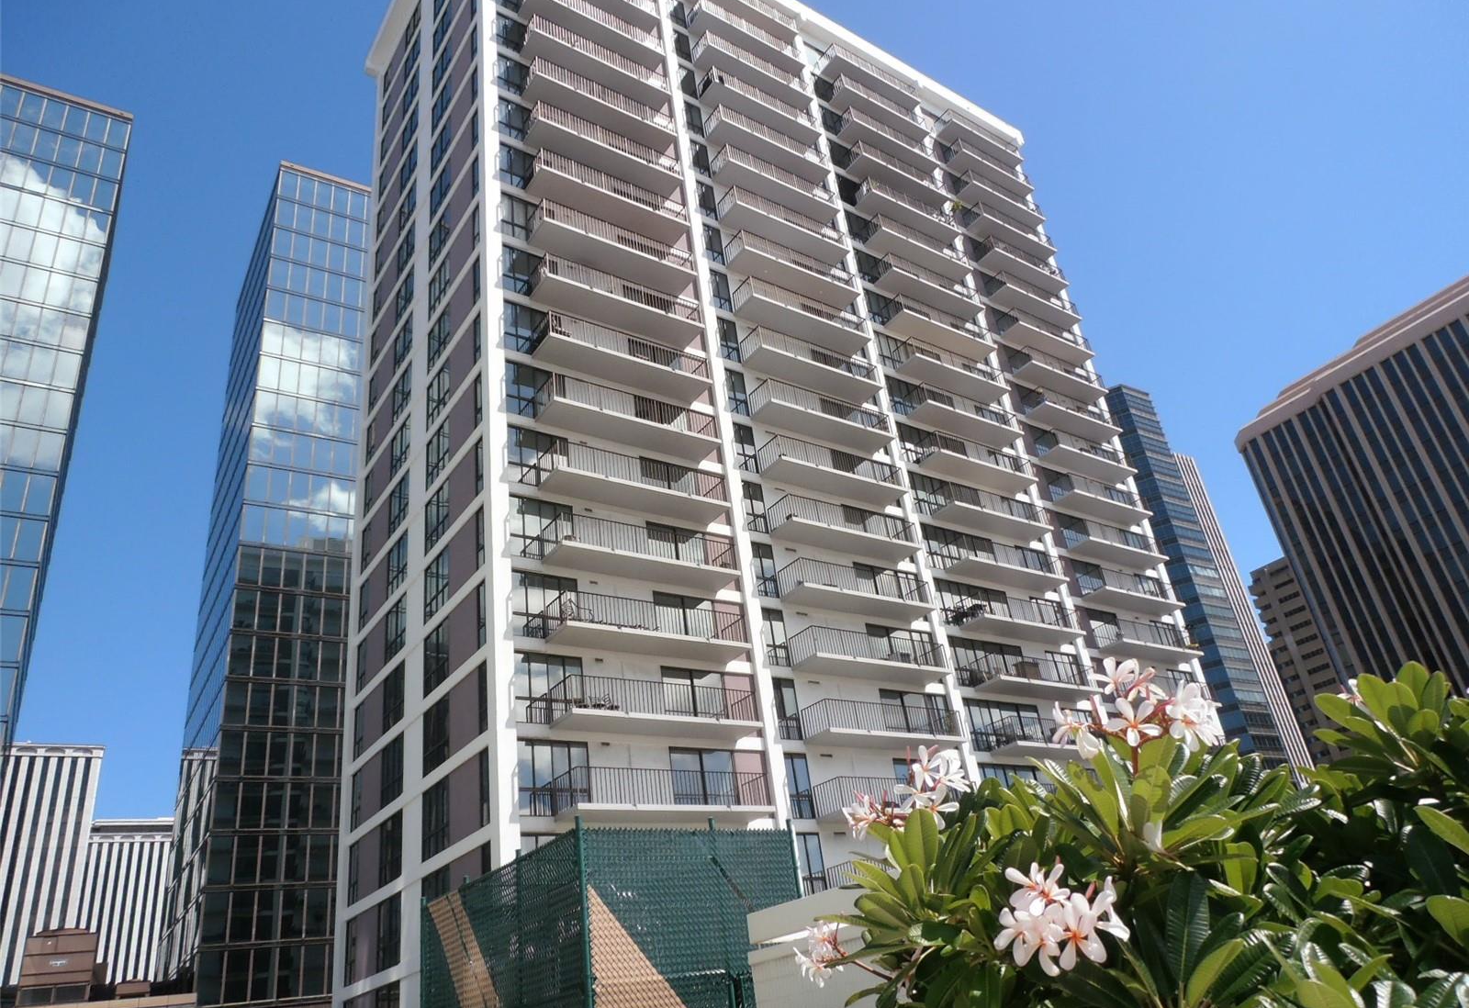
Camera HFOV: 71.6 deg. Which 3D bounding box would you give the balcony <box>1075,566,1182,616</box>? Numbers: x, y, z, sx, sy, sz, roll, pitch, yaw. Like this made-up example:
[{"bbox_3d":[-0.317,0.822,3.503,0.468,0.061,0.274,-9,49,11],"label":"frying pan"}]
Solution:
[{"bbox_3d":[20.515,4.584,52.478,6.872,1.185,1.434,12,-34,-34],"label":"balcony"}]

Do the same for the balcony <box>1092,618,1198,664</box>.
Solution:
[{"bbox_3d":[20.866,6.967,51.215,6.872,1.185,1.434,12,-34,-34],"label":"balcony"}]

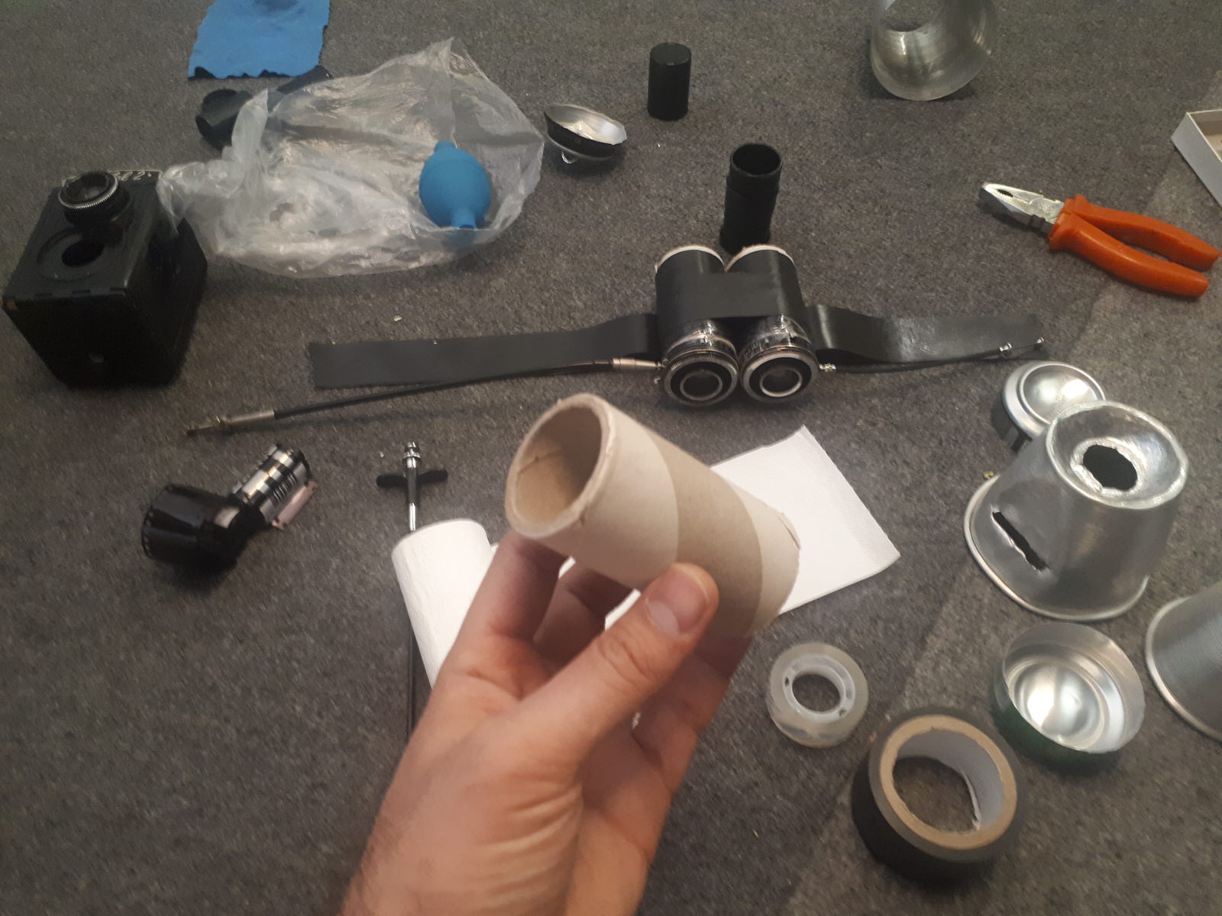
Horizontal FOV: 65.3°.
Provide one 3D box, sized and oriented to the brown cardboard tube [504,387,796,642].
[{"bbox_3d":[0.016,0.020,0.309,0.046,0.095,0.046,-30,47,32],"label":"brown cardboard tube"}]

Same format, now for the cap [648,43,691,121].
[{"bbox_3d":[0.048,-0.305,0.774,0.032,0.050,0.032,0,54,0],"label":"cap"}]

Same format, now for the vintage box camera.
[{"bbox_3d":[-0.326,-0.122,0.618,0.072,0.095,0.112,-3,54,-2],"label":"vintage box camera"}]

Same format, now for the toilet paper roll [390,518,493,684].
[{"bbox_3d":[-0.075,0.086,0.493,0.051,0.051,0.097,-18,56,-12],"label":"toilet paper roll"}]

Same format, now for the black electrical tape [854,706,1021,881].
[{"bbox_3d":[0.152,0.157,0.447,0.069,0.038,0.069,0,54,0],"label":"black electrical tape"}]

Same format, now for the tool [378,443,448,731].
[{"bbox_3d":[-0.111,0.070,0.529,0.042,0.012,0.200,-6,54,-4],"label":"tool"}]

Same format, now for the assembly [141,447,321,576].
[{"bbox_3d":[-0.215,0.028,0.546,0.095,0.034,0.052,-27,58,-18],"label":"assembly"}]

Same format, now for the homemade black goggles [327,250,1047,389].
[{"bbox_3d":[0.044,-0.095,0.624,0.497,0.048,0.081,-3,54,-1],"label":"homemade black goggles"}]

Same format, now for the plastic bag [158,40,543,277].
[{"bbox_3d":[-0.181,-0.215,0.691,0.258,0.085,0.157,0,54,0],"label":"plastic bag"}]

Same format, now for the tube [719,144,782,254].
[{"bbox_3d":[0.099,-0.183,0.675,0.037,0.066,0.037,0,54,0],"label":"tube"}]

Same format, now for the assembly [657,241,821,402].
[{"bbox_3d":[0.080,-0.090,0.619,0.100,0.050,0.100,-2,54,0],"label":"assembly"}]

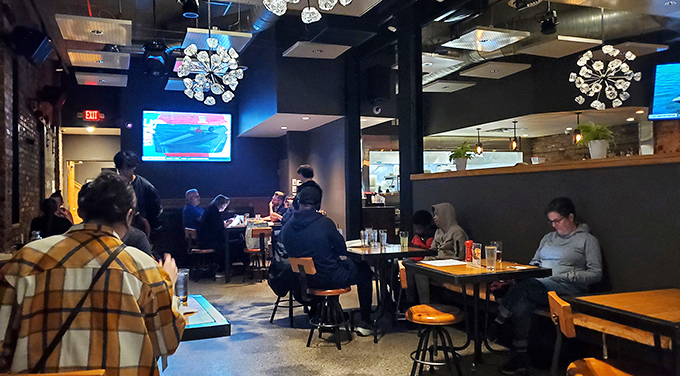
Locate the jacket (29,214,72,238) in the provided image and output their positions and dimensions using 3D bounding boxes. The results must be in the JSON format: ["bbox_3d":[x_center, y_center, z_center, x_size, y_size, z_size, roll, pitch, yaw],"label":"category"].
[{"bbox_3d":[-3.398,0.601,6.012,0.460,0.580,0.280,-1,-1,-45],"label":"jacket"}]

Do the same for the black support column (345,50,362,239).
[{"bbox_3d":[0.194,-0.374,7.558,0.150,3.410,0.200,-1,0,-23],"label":"black support column"}]

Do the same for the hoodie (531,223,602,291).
[{"bbox_3d":[1.544,0.481,3.500,0.380,0.470,0.500,-1,-1,-26],"label":"hoodie"}]

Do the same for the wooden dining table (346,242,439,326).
[{"bbox_3d":[0.385,0.952,4.780,0.700,0.760,0.700,-1,-1,-23],"label":"wooden dining table"}]

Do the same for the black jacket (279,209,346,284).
[{"bbox_3d":[-0.195,0.511,4.420,0.410,0.670,0.530,-1,-1,-43],"label":"black jacket"}]

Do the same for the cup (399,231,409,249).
[{"bbox_3d":[0.614,0.492,4.862,0.079,0.153,0.079,-1,-1,0],"label":"cup"}]

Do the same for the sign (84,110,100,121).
[{"bbox_3d":[-4.420,-1.295,9.120,0.300,0.200,0.060,-1,0,-23],"label":"sign"}]

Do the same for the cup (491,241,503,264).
[{"bbox_3d":[1.134,0.464,3.700,0.084,0.148,0.084,-2,0,0],"label":"cup"}]

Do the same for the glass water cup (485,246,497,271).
[{"bbox_3d":[1.000,0.469,3.384,0.079,0.153,0.079,-1,-1,0],"label":"glass water cup"}]

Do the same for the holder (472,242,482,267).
[{"bbox_3d":[0.951,0.468,3.540,0.045,0.165,0.090,-1,-1,-31],"label":"holder"}]

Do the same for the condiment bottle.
[{"bbox_3d":[0.963,0.473,3.816,0.054,0.157,0.056,-1,-1,0],"label":"condiment bottle"}]

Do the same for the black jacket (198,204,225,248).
[{"bbox_3d":[-1.912,0.558,7.600,0.360,0.640,0.450,-1,0,-23],"label":"black jacket"}]

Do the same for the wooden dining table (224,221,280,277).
[{"bbox_3d":[-1.402,0.981,8.235,1.100,0.796,1.200,-1,0,-23],"label":"wooden dining table"}]

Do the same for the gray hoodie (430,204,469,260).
[{"bbox_3d":[0.986,0.429,4.720,0.350,0.580,0.370,-1,-1,-21],"label":"gray hoodie"}]

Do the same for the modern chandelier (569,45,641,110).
[{"bbox_3d":[2.984,-1.250,5.750,0.740,0.720,0.740,-1,0,-23],"label":"modern chandelier"}]

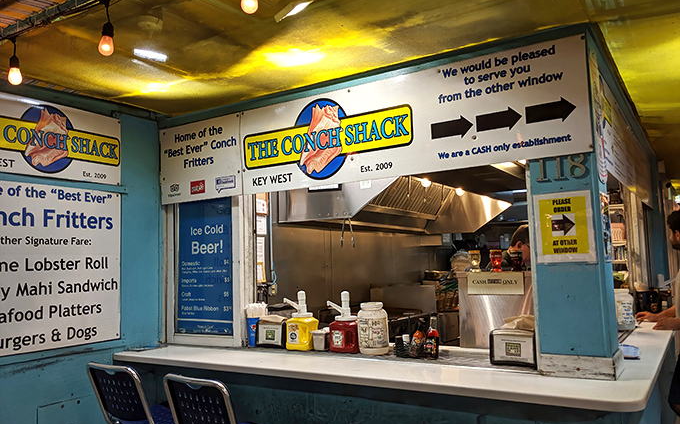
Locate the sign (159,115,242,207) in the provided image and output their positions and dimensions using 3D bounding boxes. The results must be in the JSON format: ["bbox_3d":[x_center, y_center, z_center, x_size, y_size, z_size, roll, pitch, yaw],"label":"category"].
[{"bbox_3d":[-0.816,-0.300,3.093,0.644,0.471,0.012,-5,-6,30],"label":"sign"}]

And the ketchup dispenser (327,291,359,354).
[{"bbox_3d":[0.011,0.572,2.786,0.176,0.309,0.138,-1,-5,-10],"label":"ketchup dispenser"}]

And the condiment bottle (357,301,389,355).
[{"bbox_3d":[0.168,0.591,2.717,0.158,0.256,0.158,-2,-5,0],"label":"condiment bottle"}]

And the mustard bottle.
[{"bbox_3d":[-0.217,0.590,2.908,0.176,0.310,0.155,0,-5,-24],"label":"mustard bottle"}]

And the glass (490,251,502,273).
[{"bbox_3d":[0.814,0.256,2.760,0.063,0.114,0.063,-5,-6,32],"label":"glass"}]

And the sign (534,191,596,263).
[{"bbox_3d":[0.878,0.064,2.074,0.213,0.277,0.008,-5,-5,31],"label":"sign"}]

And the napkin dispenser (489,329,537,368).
[{"bbox_3d":[0.770,0.582,2.327,0.190,0.160,0.150,-5,-6,30],"label":"napkin dispenser"}]

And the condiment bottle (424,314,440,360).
[{"bbox_3d":[0.434,0.582,2.499,0.066,0.212,0.066,-3,-5,9],"label":"condiment bottle"}]

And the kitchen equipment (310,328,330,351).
[{"bbox_3d":[-0.090,0.681,2.875,0.095,0.120,0.095,-5,-6,30],"label":"kitchen equipment"}]

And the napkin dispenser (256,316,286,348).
[{"bbox_3d":[-0.354,0.675,3.023,0.198,0.168,0.146,-5,-5,31],"label":"napkin dispenser"}]

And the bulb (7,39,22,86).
[{"bbox_3d":[-1.165,-0.537,1.900,0.047,0.166,0.047,-5,-5,31],"label":"bulb"}]

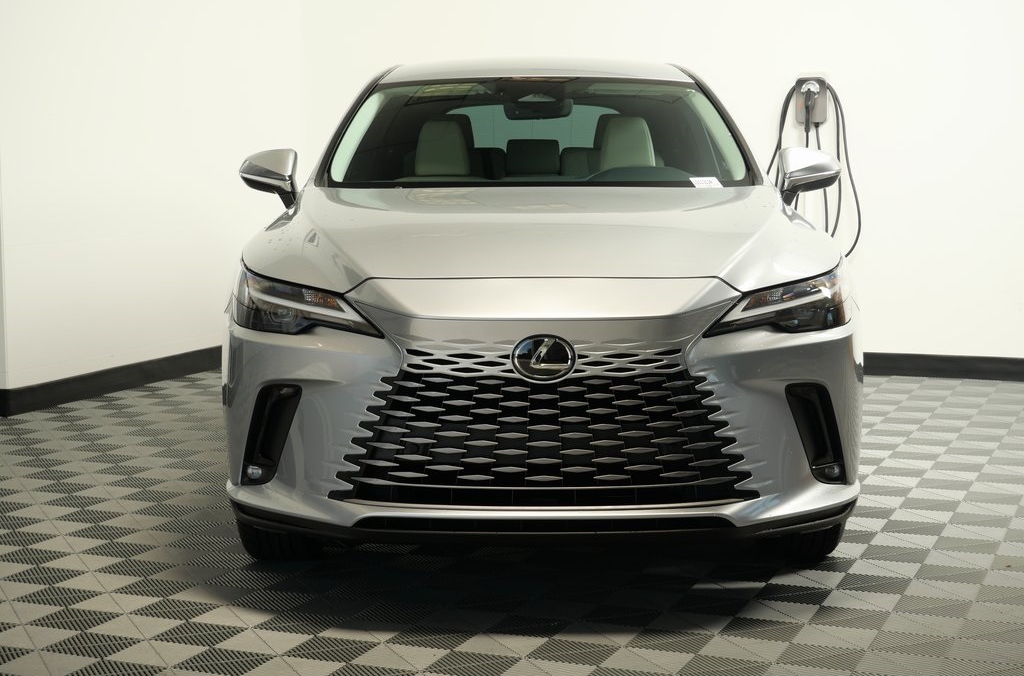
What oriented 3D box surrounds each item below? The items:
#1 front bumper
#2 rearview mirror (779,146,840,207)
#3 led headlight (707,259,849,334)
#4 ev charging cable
[{"bbox_3d":[0.089,0.196,4.221,1.918,0.637,0.532,0,6,1],"label":"front bumper"},{"bbox_3d":[1.114,-0.607,5.558,0.219,0.222,0.176,0,6,1],"label":"rearview mirror"},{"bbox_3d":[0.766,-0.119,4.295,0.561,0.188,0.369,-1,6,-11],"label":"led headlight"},{"bbox_3d":[1.761,-0.957,8.693,0.586,1.146,0.175,1,6,16],"label":"ev charging cable"}]

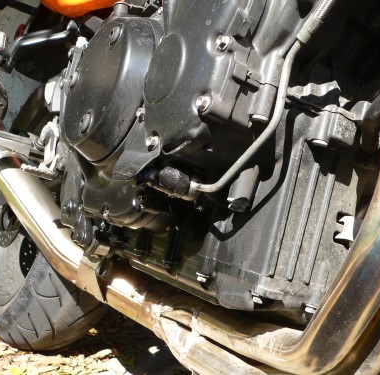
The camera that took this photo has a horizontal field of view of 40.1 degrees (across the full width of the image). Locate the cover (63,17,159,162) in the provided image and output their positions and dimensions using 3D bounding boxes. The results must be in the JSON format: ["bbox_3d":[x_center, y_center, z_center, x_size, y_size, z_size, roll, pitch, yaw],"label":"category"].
[{"bbox_3d":[-0.107,-0.124,0.655,0.038,0.182,0.178,17,-8,-34],"label":"cover"}]

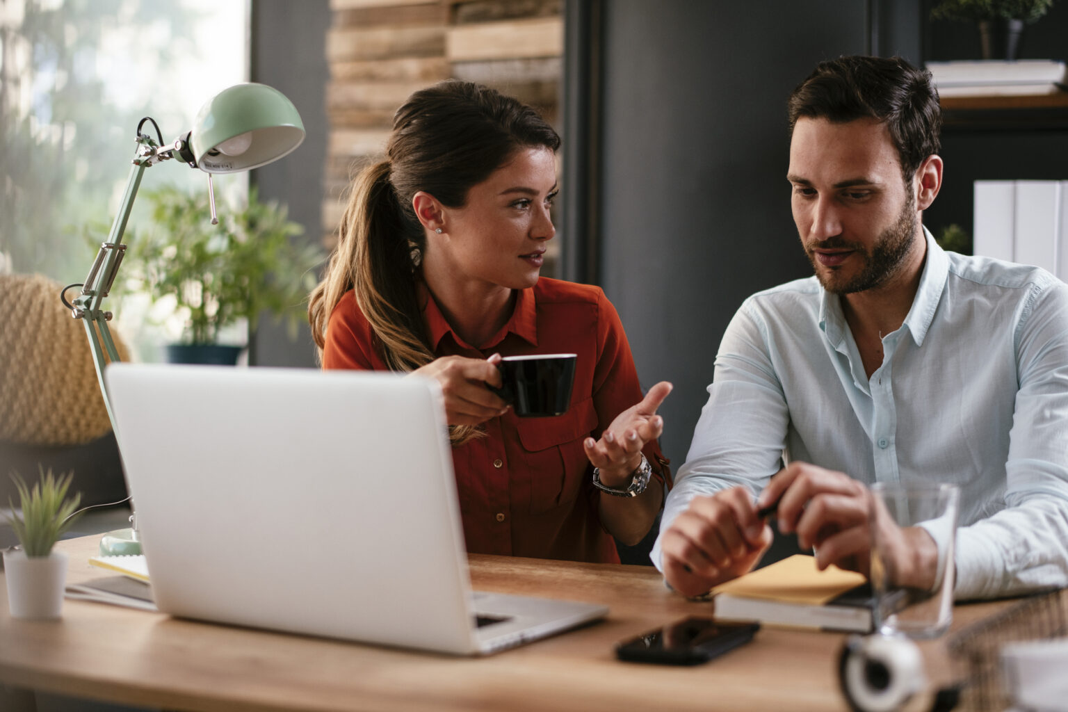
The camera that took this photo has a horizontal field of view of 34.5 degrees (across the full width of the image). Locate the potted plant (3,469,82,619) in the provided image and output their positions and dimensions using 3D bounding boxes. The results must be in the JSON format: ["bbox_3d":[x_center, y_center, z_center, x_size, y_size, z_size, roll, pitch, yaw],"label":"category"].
[{"bbox_3d":[-0.472,0.175,1.657,0.080,0.144,0.080,1,1,0],"label":"potted plant"}]

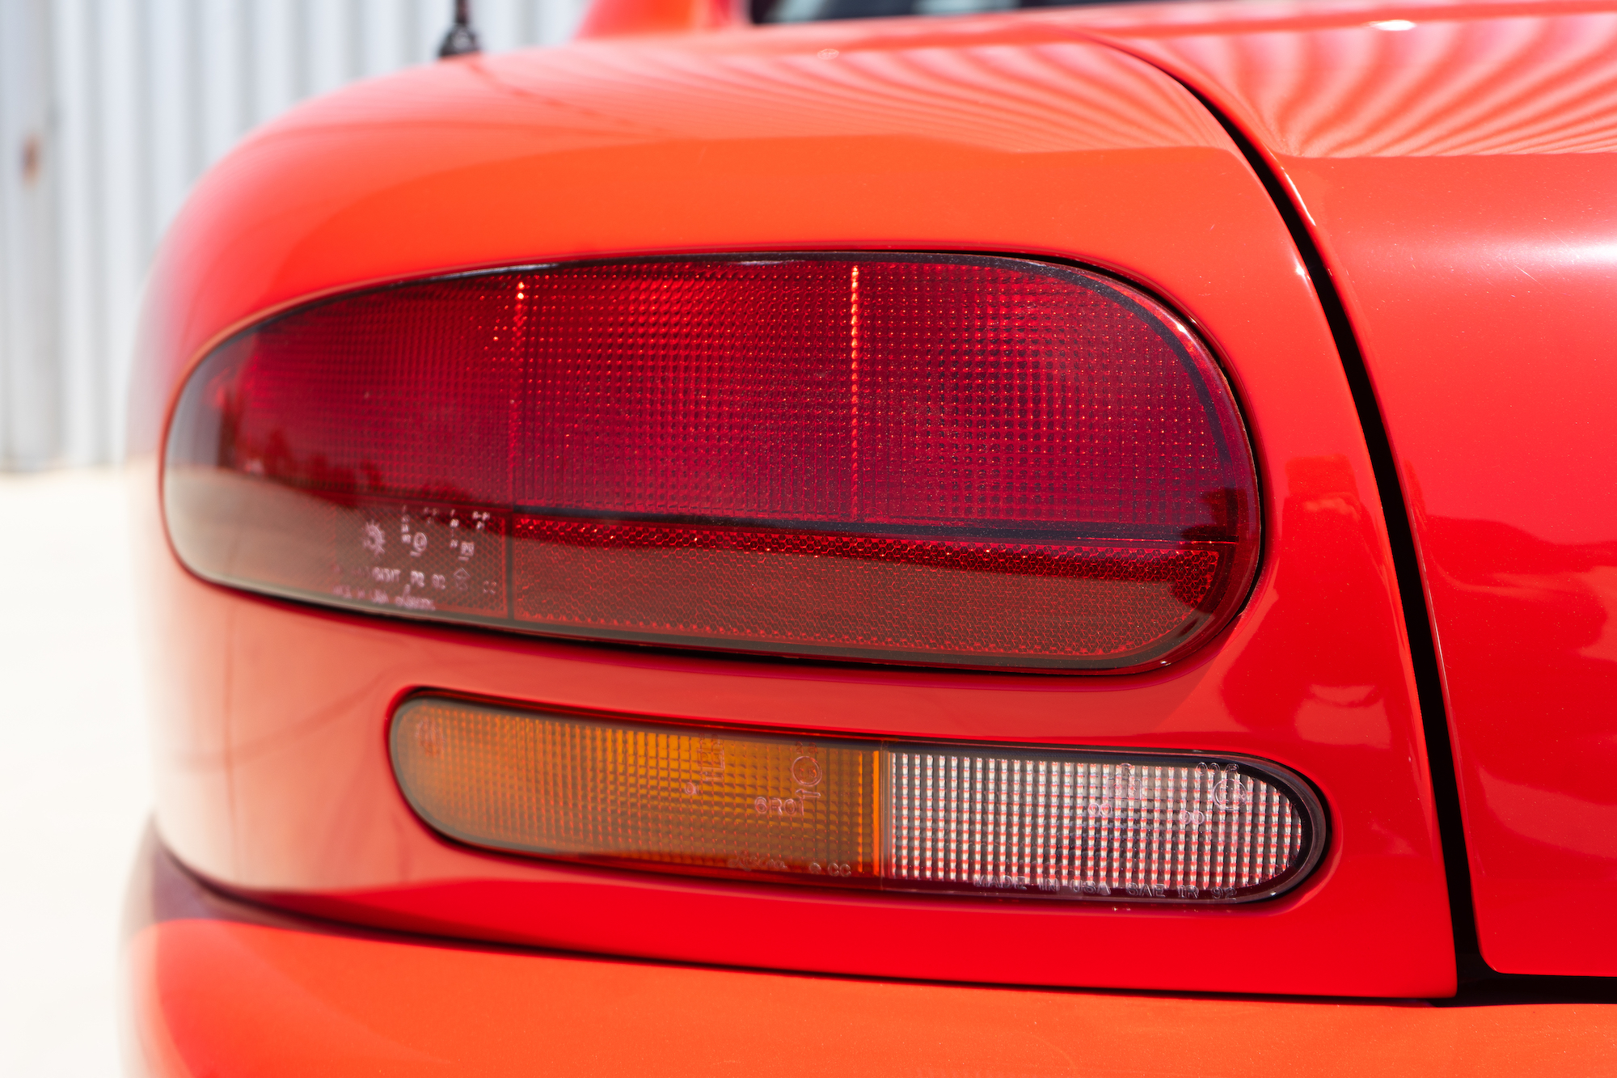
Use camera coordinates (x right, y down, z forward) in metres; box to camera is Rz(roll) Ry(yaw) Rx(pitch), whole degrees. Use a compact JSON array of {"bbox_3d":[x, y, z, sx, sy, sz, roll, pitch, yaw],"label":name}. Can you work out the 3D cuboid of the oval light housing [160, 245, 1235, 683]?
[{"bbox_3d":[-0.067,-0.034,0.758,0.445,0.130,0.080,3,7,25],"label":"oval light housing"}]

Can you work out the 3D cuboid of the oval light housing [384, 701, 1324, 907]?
[{"bbox_3d":[0.002,0.085,0.710,0.325,0.051,0.050,2,7,19],"label":"oval light housing"}]

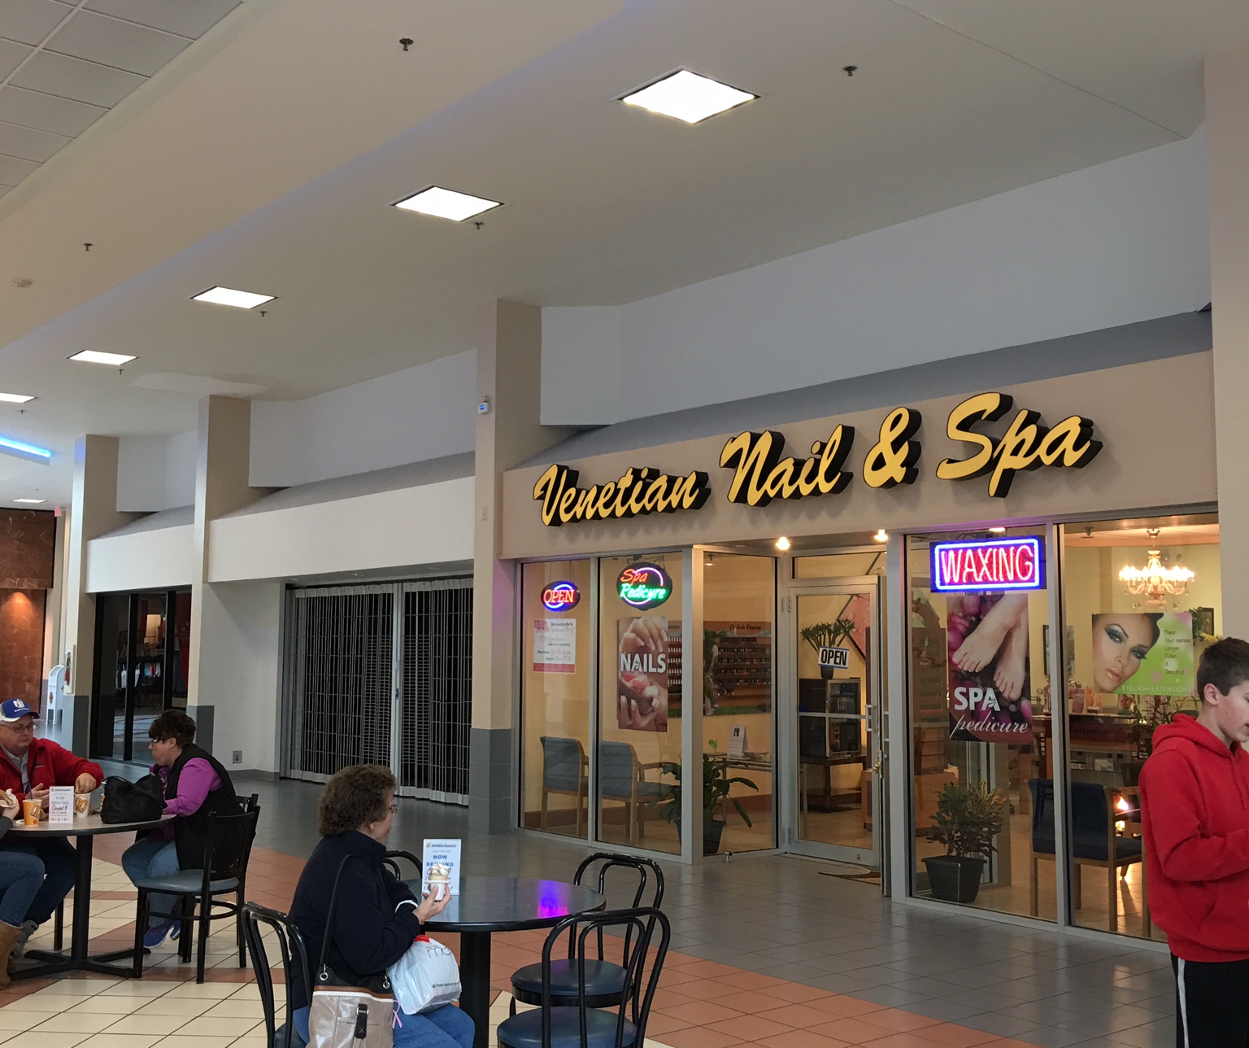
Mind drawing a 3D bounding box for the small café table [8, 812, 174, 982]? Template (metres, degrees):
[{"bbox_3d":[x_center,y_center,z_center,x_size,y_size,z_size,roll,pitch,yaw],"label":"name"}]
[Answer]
[{"bbox_3d":[-2.807,1.843,6.940,1.030,0.745,1.030,0,-6,5],"label":"small café table"}]

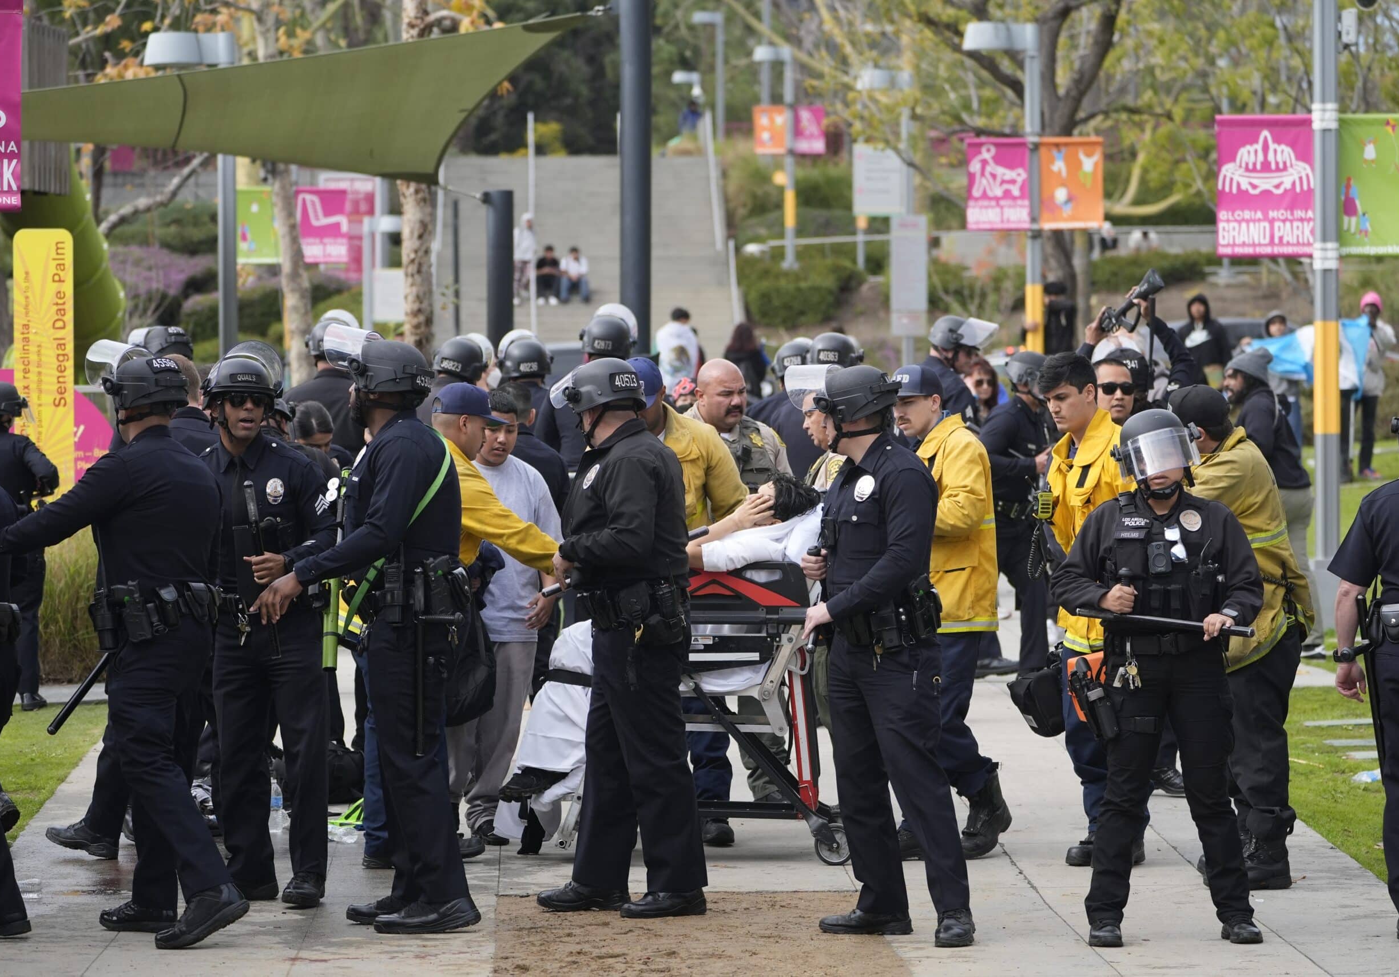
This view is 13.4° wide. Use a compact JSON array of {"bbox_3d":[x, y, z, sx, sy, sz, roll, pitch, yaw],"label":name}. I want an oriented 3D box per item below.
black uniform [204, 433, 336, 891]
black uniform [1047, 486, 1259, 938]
[{"bbox_3d":[-1.458,0.590,20.100,0.500,1.560,0.360,0,1,23],"label":"black uniform"},{"bbox_3d":[1.439,0.686,18.650,0.640,1.375,0.420,0,1,-2],"label":"black uniform"}]

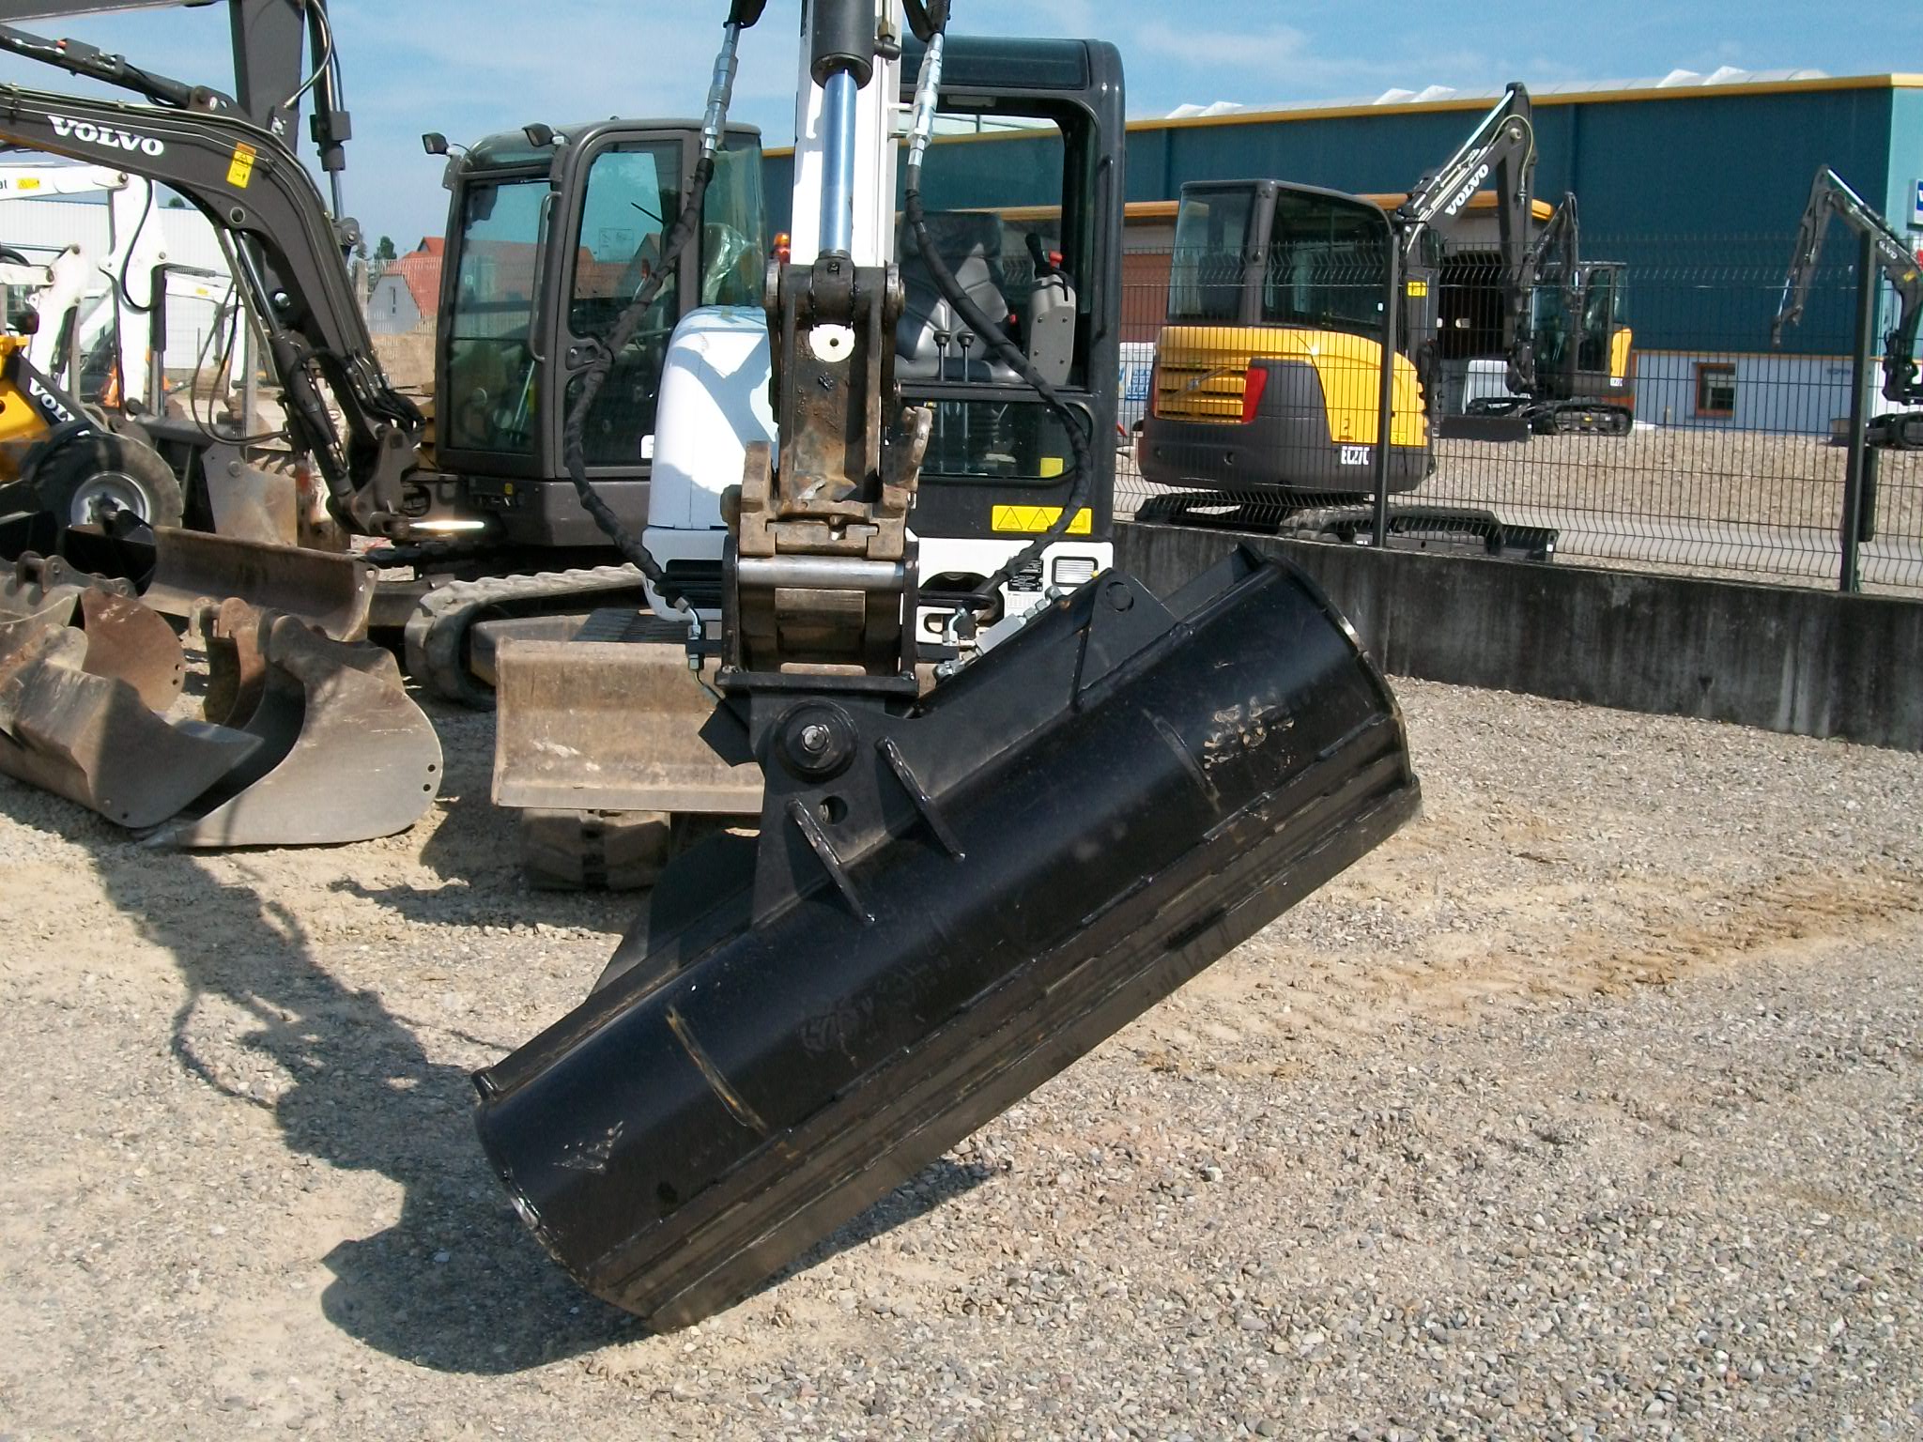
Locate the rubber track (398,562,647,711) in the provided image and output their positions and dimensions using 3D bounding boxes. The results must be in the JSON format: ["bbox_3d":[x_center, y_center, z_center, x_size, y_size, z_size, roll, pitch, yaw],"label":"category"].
[{"bbox_3d":[-1.438,-0.438,11.593,2.400,0.570,0.410,-8,12,-43],"label":"rubber track"}]

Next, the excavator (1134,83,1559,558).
[{"bbox_3d":[2.716,-2.586,16.427,3.250,3.250,1.550,-7,12,-41],"label":"excavator"}]

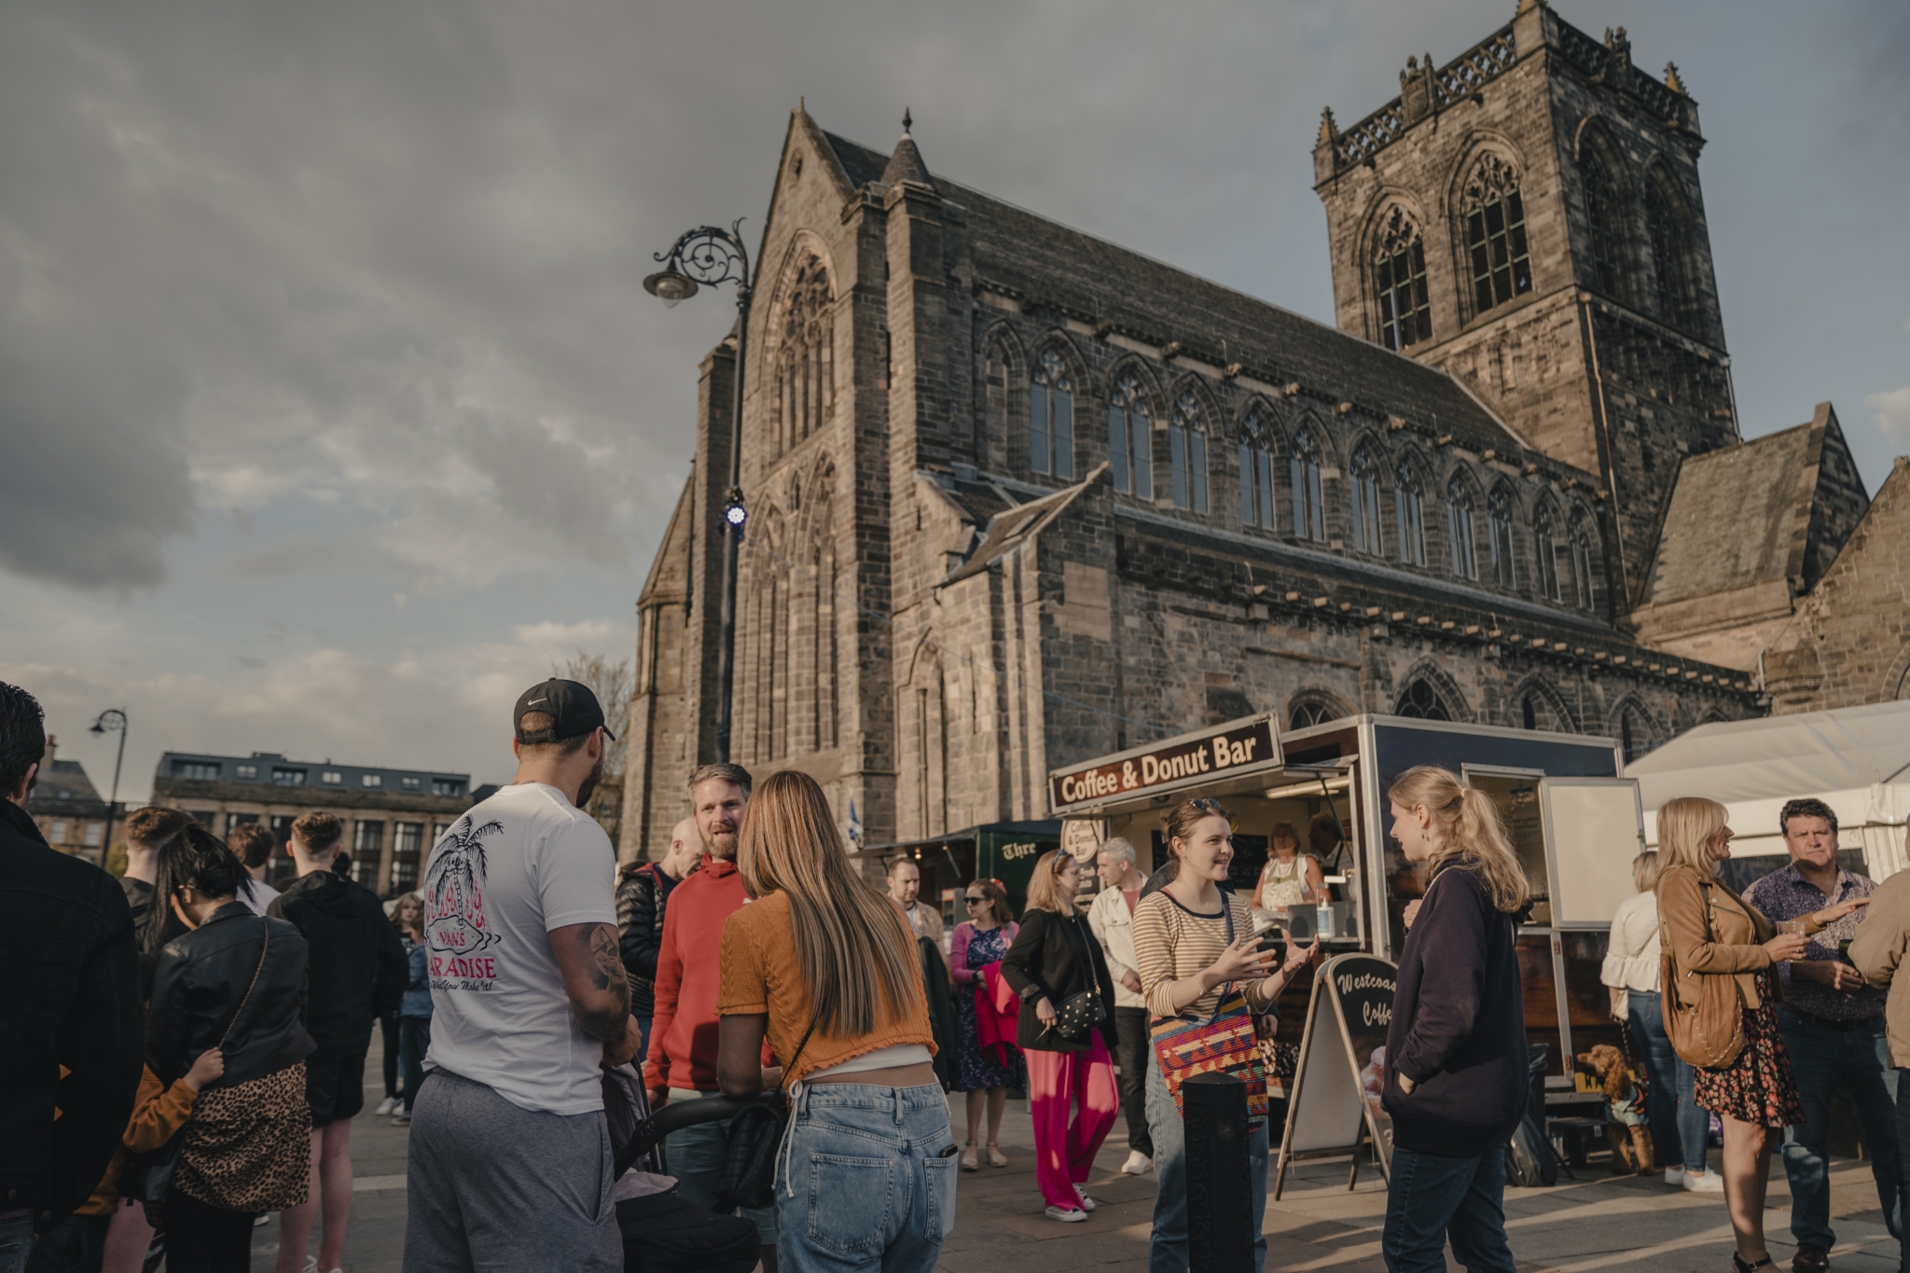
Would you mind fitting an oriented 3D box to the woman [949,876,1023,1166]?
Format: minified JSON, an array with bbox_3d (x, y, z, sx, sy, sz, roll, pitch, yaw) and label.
[{"bbox_3d":[0.160,2.173,7.253,0.500,1.580,0.380,-4,-13,13],"label":"woman"}]

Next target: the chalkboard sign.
[{"bbox_3d":[1.958,2.115,6.129,0.580,1.150,0.640,10,-17,-39],"label":"chalkboard sign"}]

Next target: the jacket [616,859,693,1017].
[{"bbox_3d":[-1.060,1.101,4.650,0.420,0.620,0.550,-10,-16,35],"label":"jacket"}]

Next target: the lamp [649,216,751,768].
[{"bbox_3d":[-2.413,-0.186,11.488,1.050,8.110,0.550,4,-14,-21],"label":"lamp"}]

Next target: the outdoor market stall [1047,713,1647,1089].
[{"bbox_3d":[2.482,2.016,8.681,2.450,2.450,3.100,4,-14,-21],"label":"outdoor market stall"}]

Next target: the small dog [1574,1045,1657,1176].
[{"bbox_3d":[3.546,2.502,6.754,0.300,0.620,0.550,-10,-16,36],"label":"small dog"}]

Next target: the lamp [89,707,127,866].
[{"bbox_3d":[-25.932,6.179,38.160,1.050,8.110,0.550,4,-14,-21],"label":"lamp"}]

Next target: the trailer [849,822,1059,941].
[{"bbox_3d":[0.165,2.747,11.114,2.400,2.180,2.500,5,-14,-24],"label":"trailer"}]

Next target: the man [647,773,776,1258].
[{"bbox_3d":[-0.647,1.201,3.331,0.540,1.750,0.360,1,-13,-7],"label":"man"}]

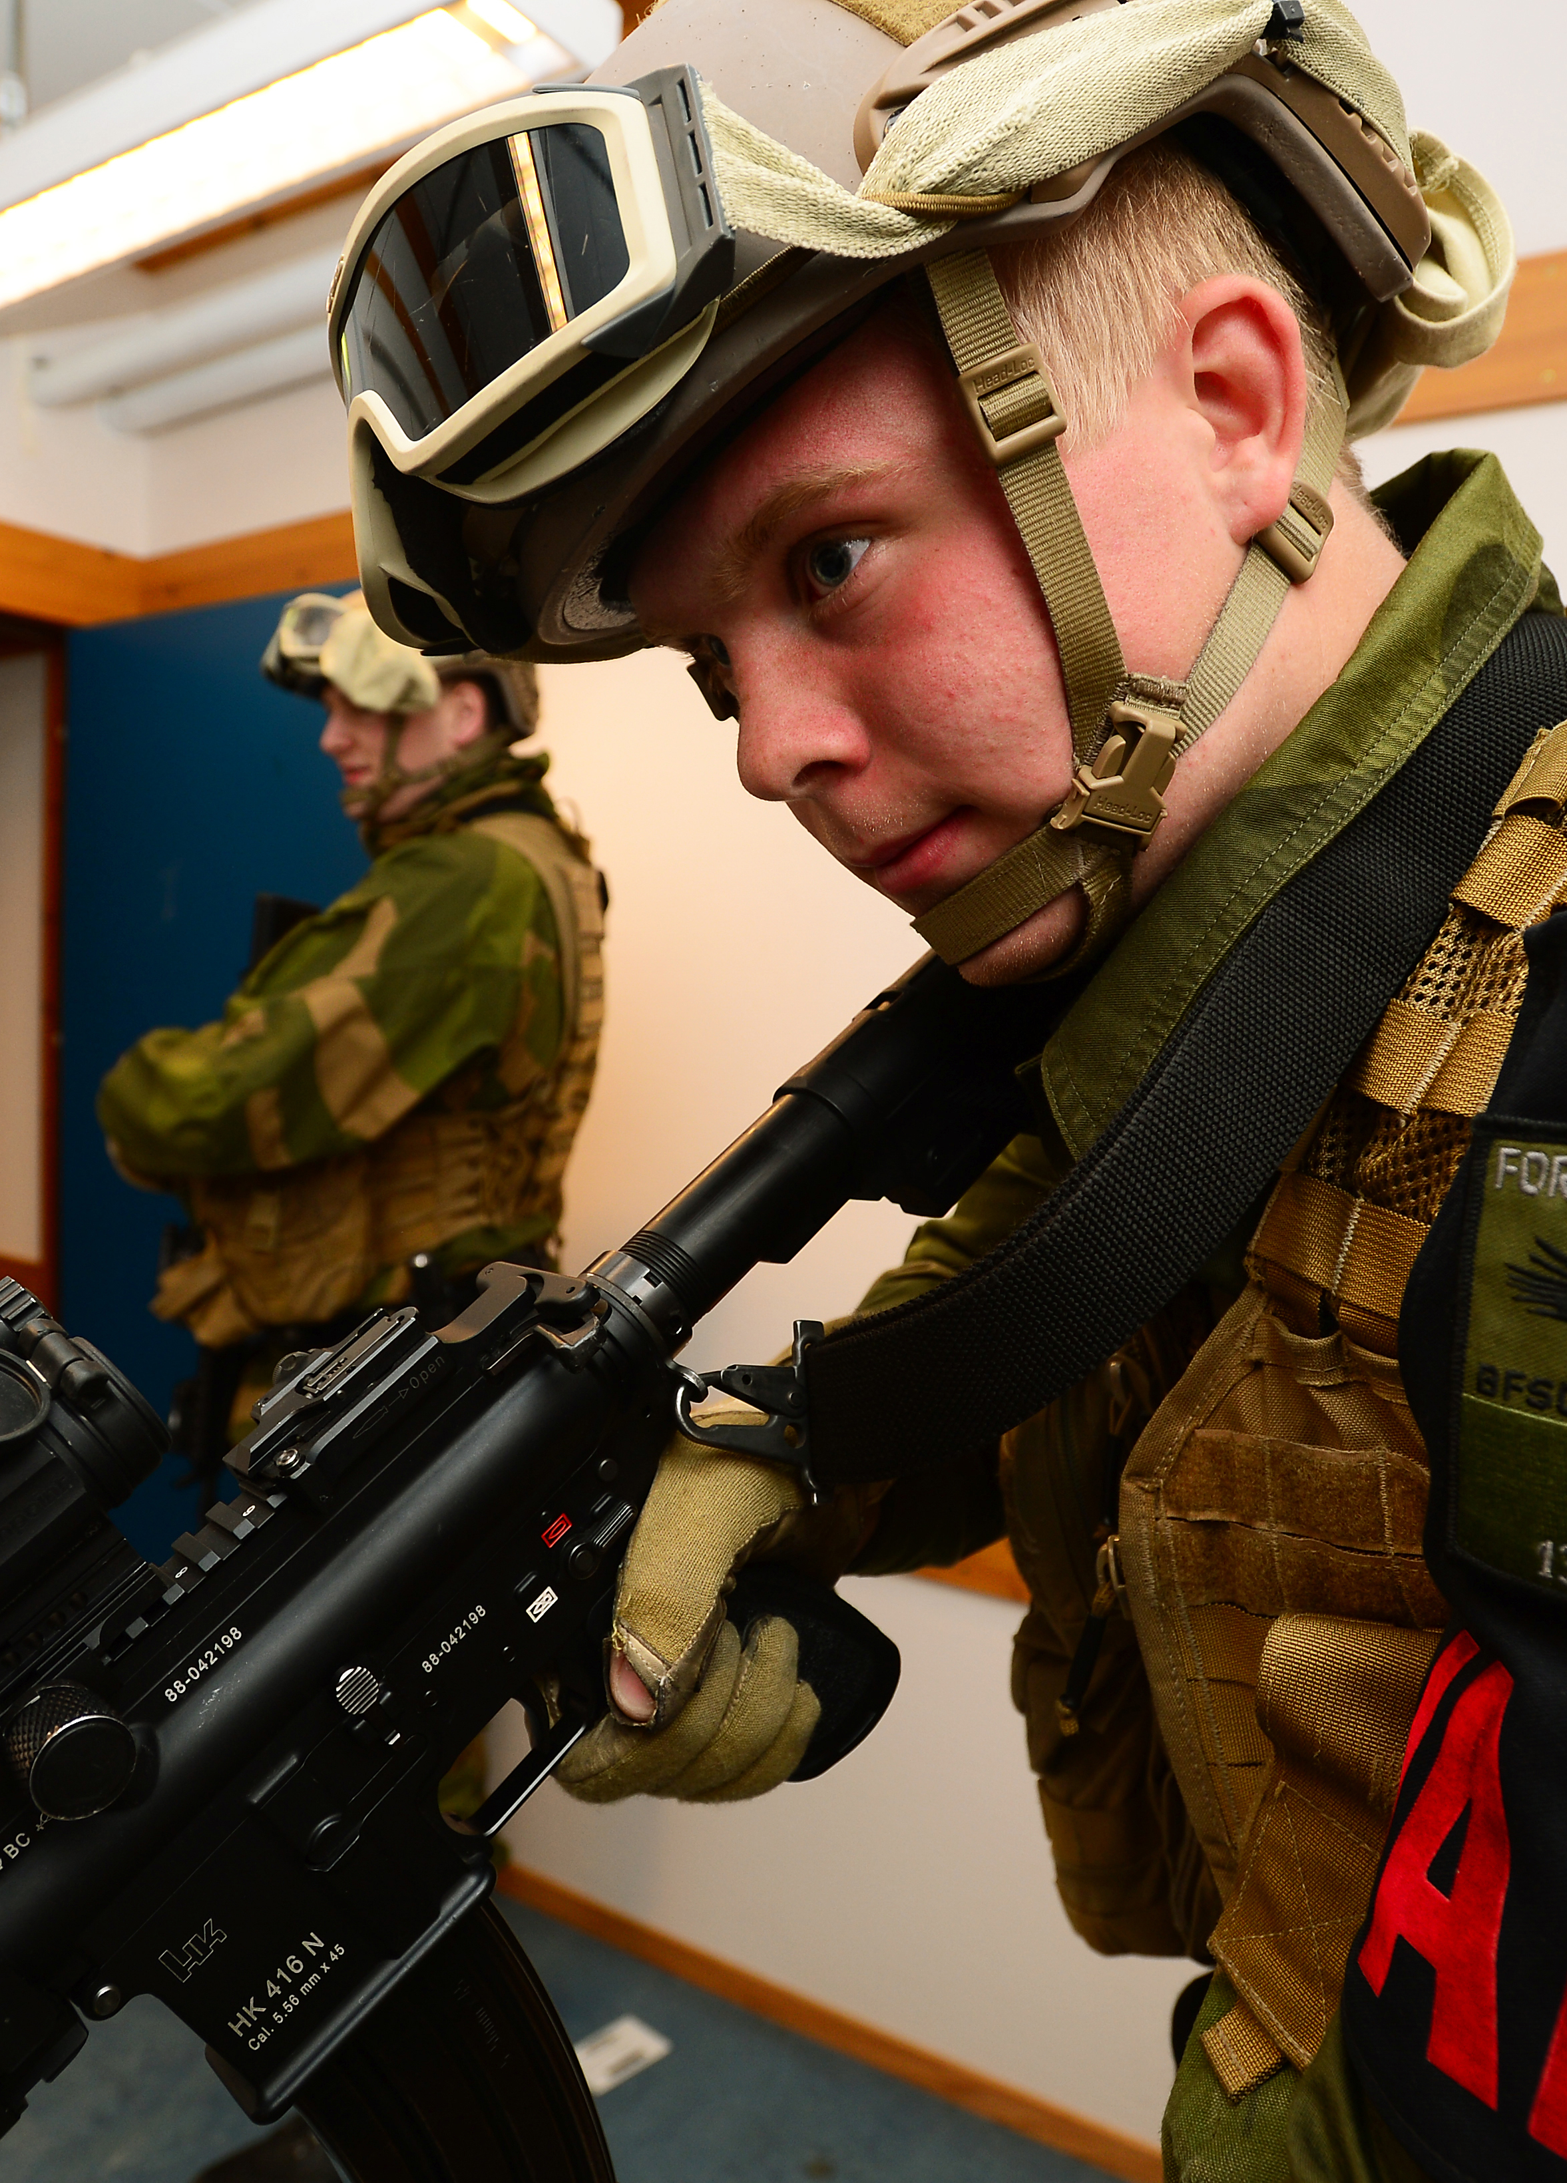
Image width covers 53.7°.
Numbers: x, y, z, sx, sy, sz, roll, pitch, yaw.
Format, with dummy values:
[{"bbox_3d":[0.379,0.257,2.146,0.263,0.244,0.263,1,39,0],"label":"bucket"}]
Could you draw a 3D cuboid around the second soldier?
[{"bbox_3d":[-0.510,0.360,1.860,0.580,1.890,0.560,1,4,-17],"label":"second soldier"}]

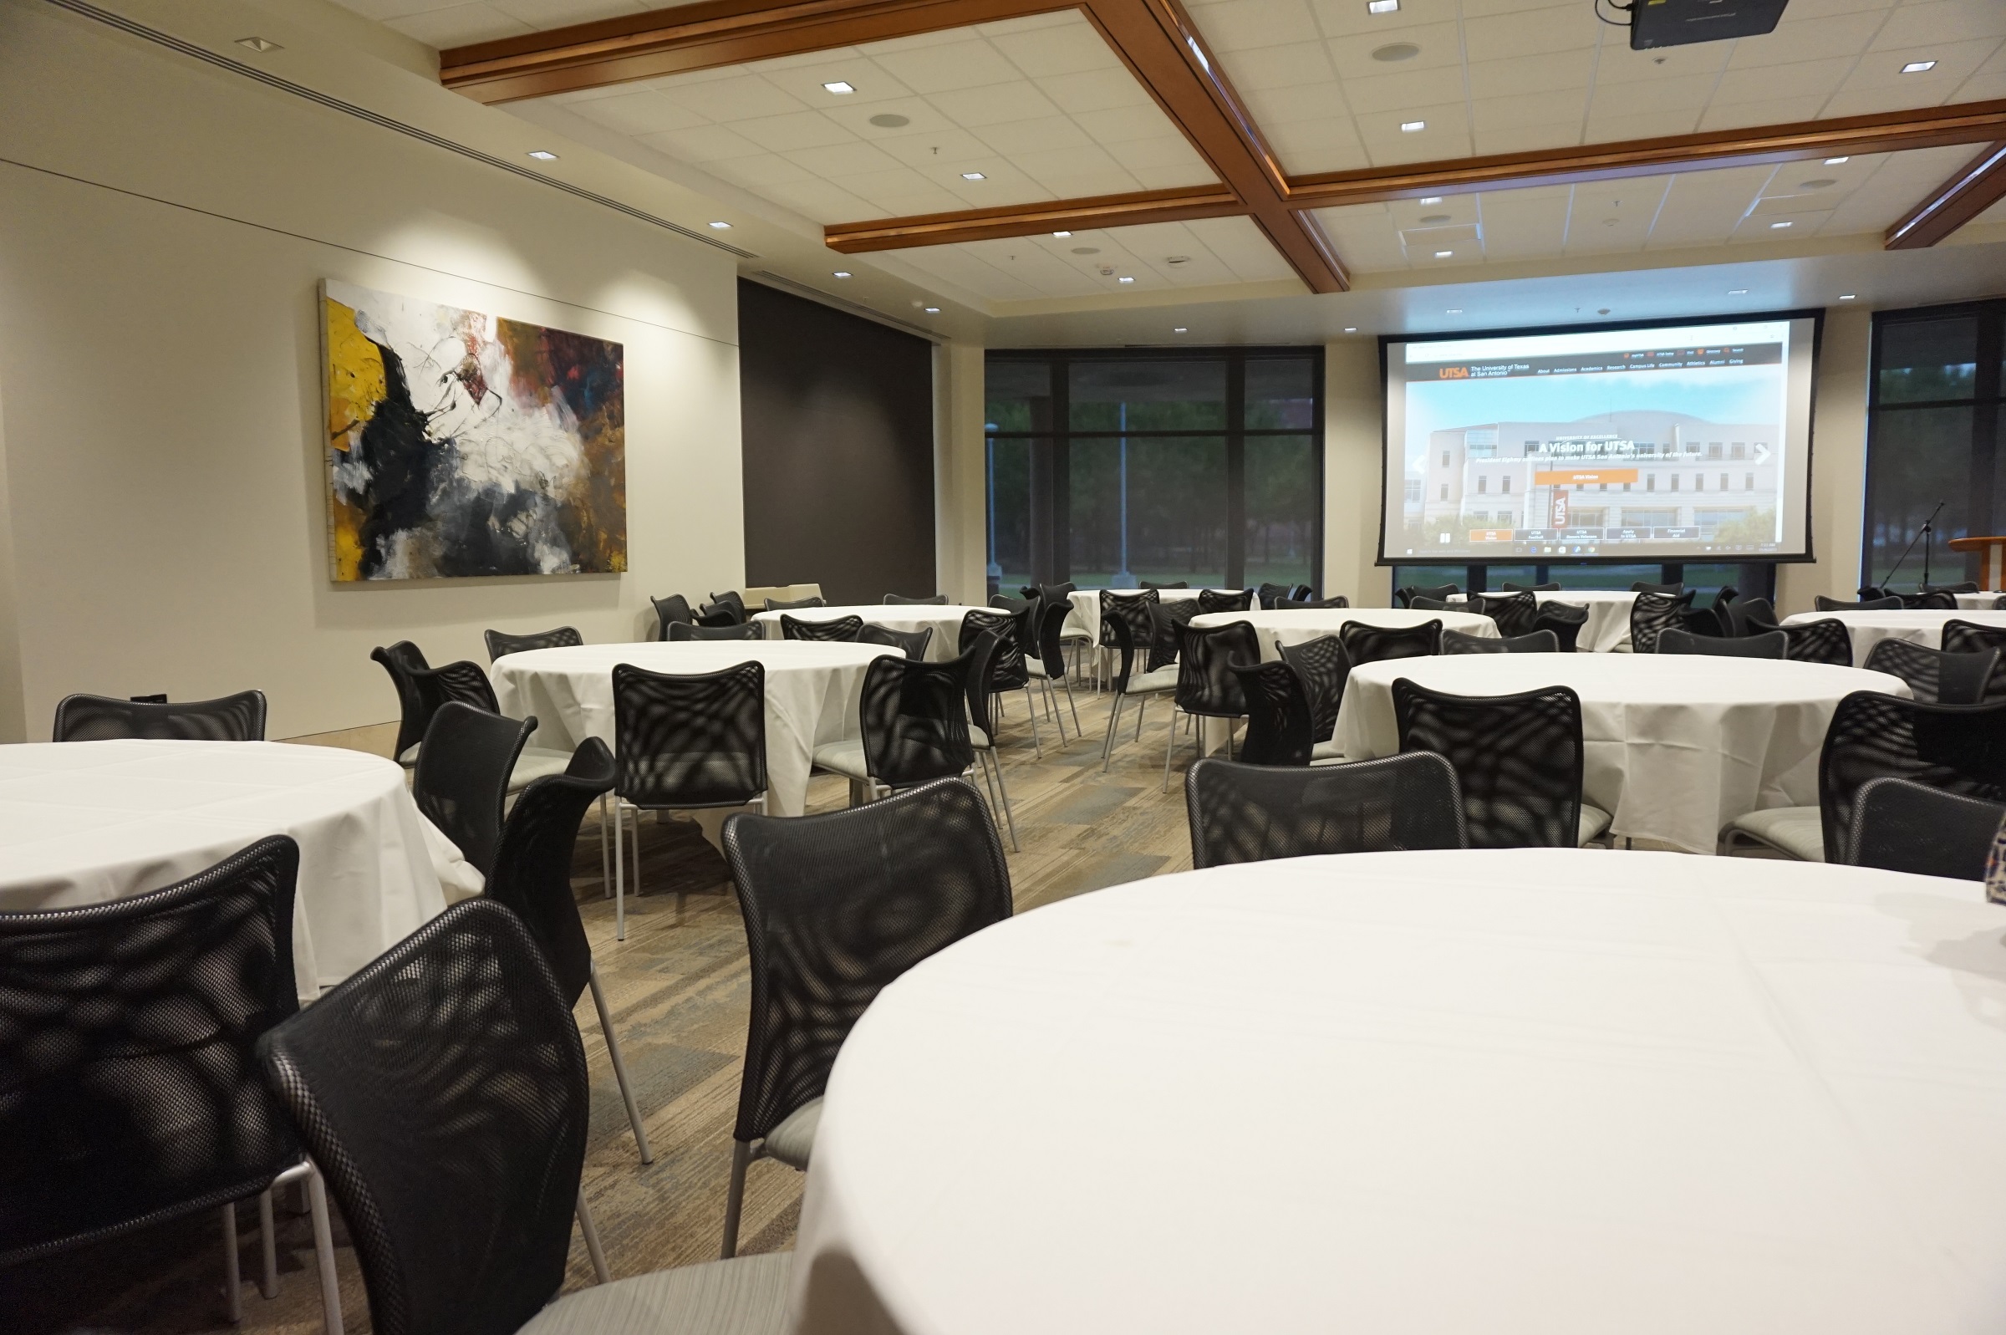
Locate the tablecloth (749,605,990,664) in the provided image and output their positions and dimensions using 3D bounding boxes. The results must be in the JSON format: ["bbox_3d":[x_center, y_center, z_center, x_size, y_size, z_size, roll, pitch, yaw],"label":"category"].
[{"bbox_3d":[-0.725,0.033,8.073,1.570,0.720,1.570,1,6,21],"label":"tablecloth"}]

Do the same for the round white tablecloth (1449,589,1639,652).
[{"bbox_3d":[4.071,-0.173,9.780,1.586,0.687,1.586,1,5,21],"label":"round white tablecloth"}]

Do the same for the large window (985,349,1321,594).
[{"bbox_3d":[1.696,-1.970,14.984,3.790,3.170,0.150,-1,5,0],"label":"large window"}]

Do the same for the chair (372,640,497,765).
[{"bbox_3d":[-1.800,0.347,4.718,0.580,0.840,0.500,-3,6,-27],"label":"chair"}]

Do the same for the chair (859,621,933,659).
[{"bbox_3d":[-0.625,0.258,5.536,0.470,0.840,0.560,4,7,43],"label":"chair"}]

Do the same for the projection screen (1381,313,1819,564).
[{"bbox_3d":[5.962,-2.271,13.622,4.130,2.440,0.100,1,6,21],"label":"projection screen"}]

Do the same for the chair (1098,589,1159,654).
[{"bbox_3d":[1.010,-0.209,10.297,0.480,0.825,0.560,1,6,17],"label":"chair"}]

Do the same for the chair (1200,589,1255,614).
[{"bbox_3d":[1.553,-0.151,9.705,0.470,0.840,0.560,-1,5,-7],"label":"chair"}]

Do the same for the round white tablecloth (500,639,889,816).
[{"bbox_3d":[-1.149,0.308,5.204,1.570,0.720,1.570,-1,5,0],"label":"round white tablecloth"}]

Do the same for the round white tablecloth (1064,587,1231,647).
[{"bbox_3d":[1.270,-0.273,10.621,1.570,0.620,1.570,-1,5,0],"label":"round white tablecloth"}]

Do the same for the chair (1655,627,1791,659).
[{"bbox_3d":[2.574,0.286,4.909,0.470,0.828,0.550,4,7,43],"label":"chair"}]

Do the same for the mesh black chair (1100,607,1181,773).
[{"bbox_3d":[0.784,0.111,7.081,0.550,0.828,0.470,0,5,2],"label":"mesh black chair"}]

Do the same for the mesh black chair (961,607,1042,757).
[{"bbox_3d":[-0.119,0.090,7.427,0.470,0.828,0.550,-4,6,-35],"label":"mesh black chair"}]

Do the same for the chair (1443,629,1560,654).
[{"bbox_3d":[1.832,0.300,4.761,0.470,0.840,0.560,0,5,2],"label":"chair"}]

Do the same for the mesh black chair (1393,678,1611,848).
[{"bbox_3d":[1.324,0.424,3.513,0.470,0.820,0.550,3,7,37],"label":"mesh black chair"}]

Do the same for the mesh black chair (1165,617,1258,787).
[{"bbox_3d":[1.053,0.180,6.179,0.470,0.820,0.550,3,6,32],"label":"mesh black chair"}]

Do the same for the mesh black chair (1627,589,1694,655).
[{"bbox_3d":[4.265,-0.111,8.995,0.470,0.820,0.550,-2,6,-20],"label":"mesh black chair"}]

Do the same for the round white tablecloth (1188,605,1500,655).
[{"bbox_3d":[1.769,0.063,6.937,1.570,0.620,1.570,-1,5,0],"label":"round white tablecloth"}]

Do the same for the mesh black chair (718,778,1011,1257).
[{"bbox_3d":[-0.074,0.598,1.767,0.550,0.828,0.470,4,7,44],"label":"mesh black chair"}]

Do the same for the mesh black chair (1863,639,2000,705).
[{"bbox_3d":[2.779,0.337,4.307,0.550,0.820,0.470,-1,5,-9],"label":"mesh black chair"}]

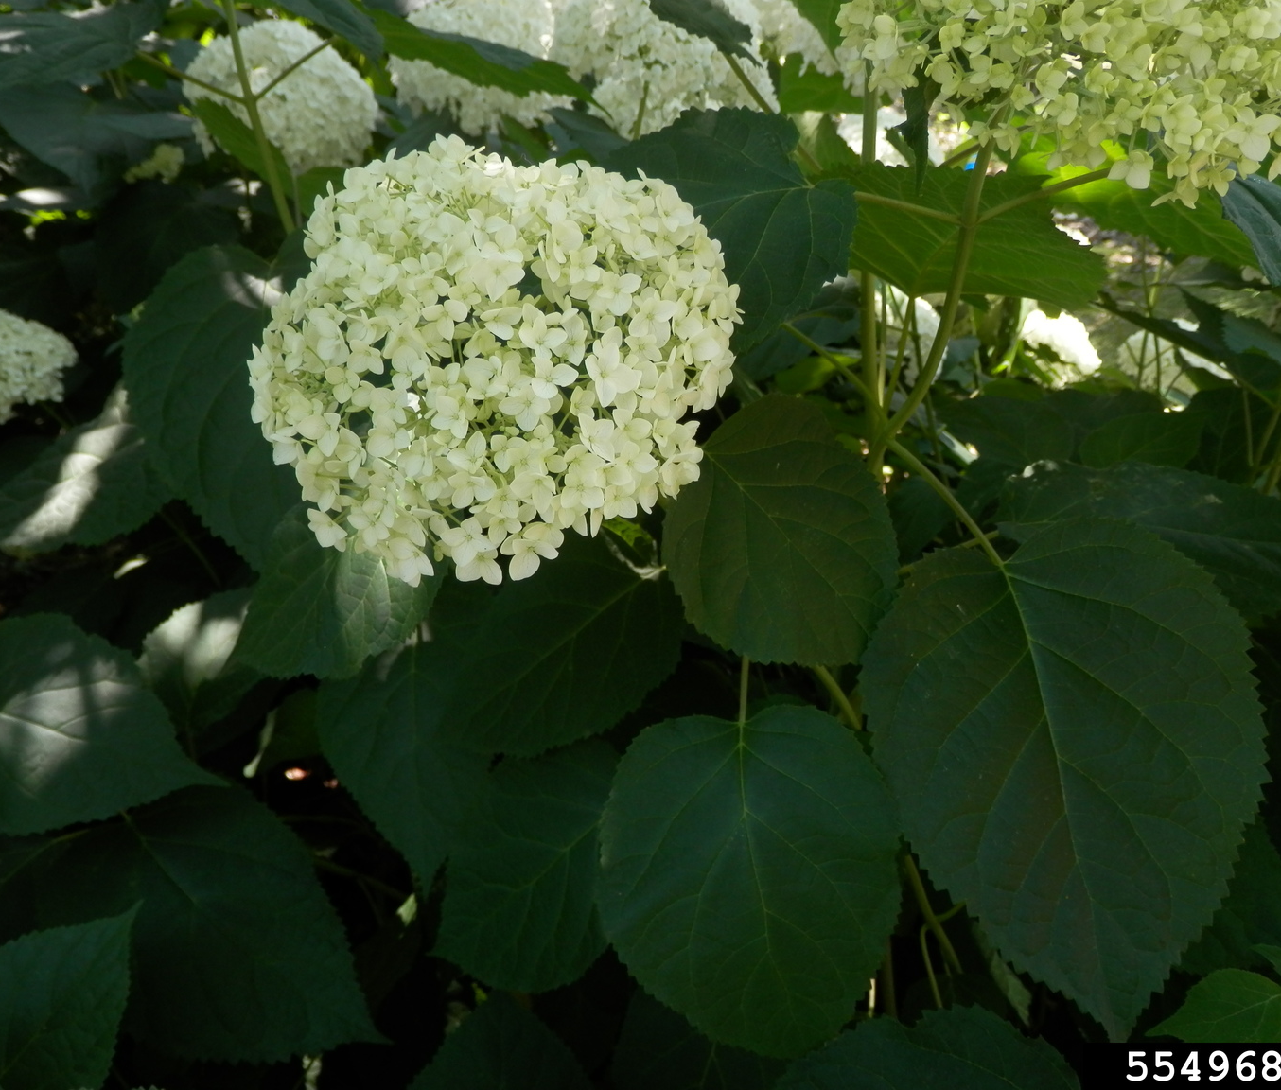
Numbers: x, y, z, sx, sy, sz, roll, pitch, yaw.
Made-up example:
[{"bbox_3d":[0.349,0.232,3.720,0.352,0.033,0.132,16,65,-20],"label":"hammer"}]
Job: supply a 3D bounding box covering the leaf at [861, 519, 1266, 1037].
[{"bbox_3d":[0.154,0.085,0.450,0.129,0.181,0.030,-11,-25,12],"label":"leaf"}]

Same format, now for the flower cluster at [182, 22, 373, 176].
[{"bbox_3d":[-0.342,-0.427,1.200,0.180,0.145,0.165,0,20,0],"label":"flower cluster"}]

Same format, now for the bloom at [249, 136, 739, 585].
[{"bbox_3d":[-0.061,-0.078,0.530,0.190,0.178,0.165,0,20,0],"label":"bloom"}]

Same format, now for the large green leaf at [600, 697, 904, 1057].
[{"bbox_3d":[0.041,0.128,0.480,0.115,0.140,0.025,2,-20,1],"label":"large green leaf"}]

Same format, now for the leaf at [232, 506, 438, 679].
[{"bbox_3d":[-0.131,0.017,0.540,0.091,0.032,0.098,3,57,-8],"label":"leaf"}]

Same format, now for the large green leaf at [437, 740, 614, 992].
[{"bbox_3d":[-0.044,0.140,0.540,0.117,0.025,0.090,-36,72,-19],"label":"large green leaf"}]

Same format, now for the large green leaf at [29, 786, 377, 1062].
[{"bbox_3d":[-0.204,0.180,0.600,0.165,0.030,0.115,36,58,23],"label":"large green leaf"}]

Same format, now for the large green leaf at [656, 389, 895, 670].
[{"bbox_3d":[0.054,-0.003,0.510,0.083,0.112,0.028,-29,-13,-1],"label":"large green leaf"}]

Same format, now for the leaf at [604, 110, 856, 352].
[{"bbox_3d":[0.032,-0.146,0.580,0.137,0.116,0.030,-13,-12,0],"label":"leaf"}]

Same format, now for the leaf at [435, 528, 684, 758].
[{"bbox_3d":[-0.037,0.047,0.550,0.128,0.025,0.080,-39,75,-17],"label":"leaf"}]

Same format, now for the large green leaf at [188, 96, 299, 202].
[{"bbox_3d":[-0.290,-0.289,0.920,0.075,0.115,0.025,-31,30,55],"label":"large green leaf"}]

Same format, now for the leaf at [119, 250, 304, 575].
[{"bbox_3d":[-0.180,-0.066,0.620,0.145,0.040,0.165,-6,65,7],"label":"leaf"}]

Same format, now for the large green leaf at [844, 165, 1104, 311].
[{"bbox_3d":[0.166,-0.154,0.630,0.130,0.125,0.035,1,64,-3],"label":"large green leaf"}]

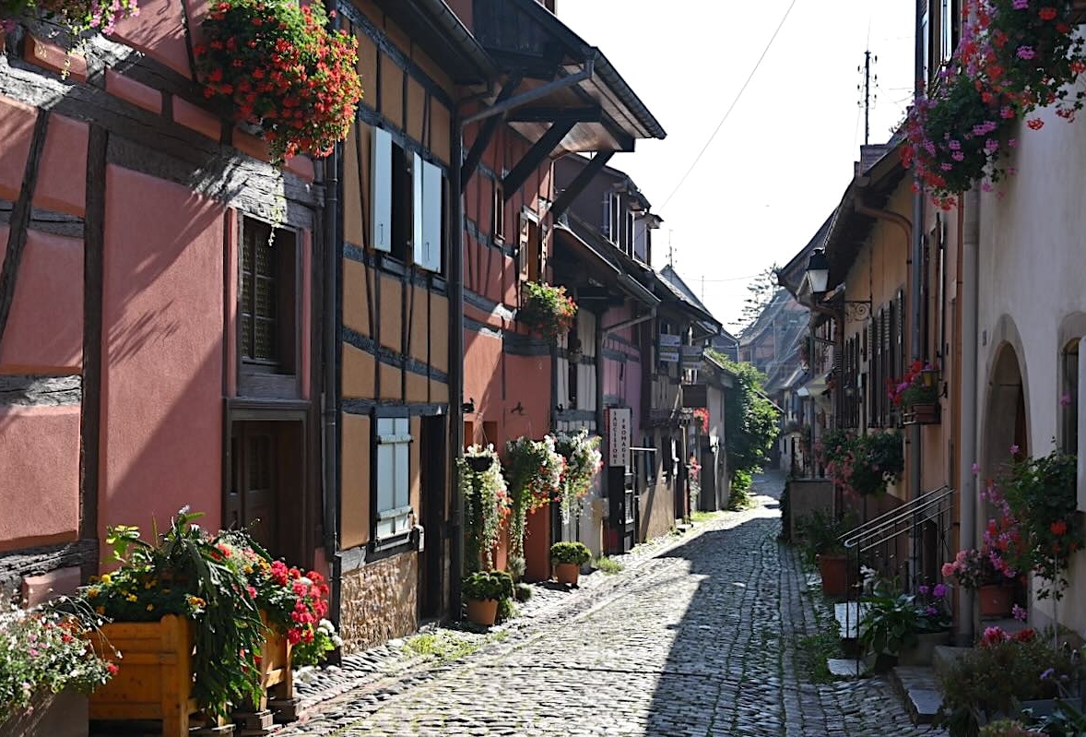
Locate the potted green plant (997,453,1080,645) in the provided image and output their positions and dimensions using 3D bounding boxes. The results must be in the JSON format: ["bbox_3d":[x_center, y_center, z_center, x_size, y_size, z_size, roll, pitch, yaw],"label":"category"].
[{"bbox_3d":[2.338,0.825,6.800,0.360,0.880,0.500,0,-2,9],"label":"potted green plant"}]

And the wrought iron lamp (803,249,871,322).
[{"bbox_3d":[4.693,-1.322,23.000,1.020,1.140,0.360,0,-2,9],"label":"wrought iron lamp"}]

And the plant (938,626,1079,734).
[{"bbox_3d":[2.642,1.775,8.200,0.650,0.540,0.800,0,-2,9],"label":"plant"}]

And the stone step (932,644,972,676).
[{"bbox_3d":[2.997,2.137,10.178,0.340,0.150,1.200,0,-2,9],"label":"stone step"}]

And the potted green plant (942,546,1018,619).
[{"bbox_3d":[2.982,1.459,9.850,0.420,0.450,0.450,0,-2,9],"label":"potted green plant"}]

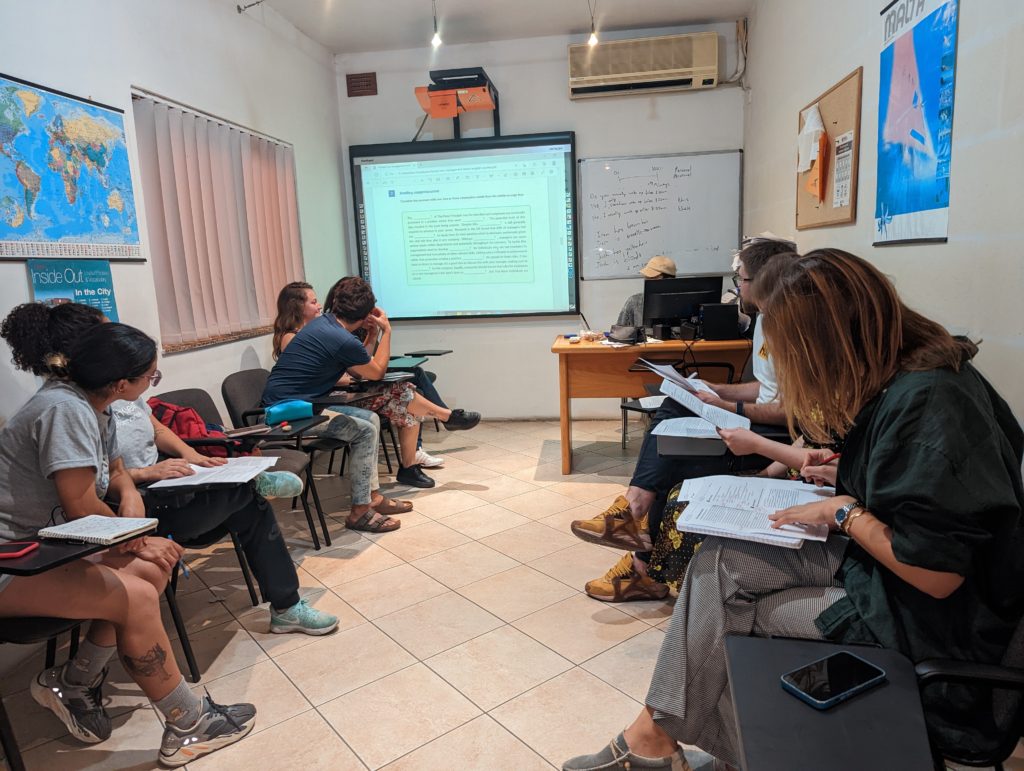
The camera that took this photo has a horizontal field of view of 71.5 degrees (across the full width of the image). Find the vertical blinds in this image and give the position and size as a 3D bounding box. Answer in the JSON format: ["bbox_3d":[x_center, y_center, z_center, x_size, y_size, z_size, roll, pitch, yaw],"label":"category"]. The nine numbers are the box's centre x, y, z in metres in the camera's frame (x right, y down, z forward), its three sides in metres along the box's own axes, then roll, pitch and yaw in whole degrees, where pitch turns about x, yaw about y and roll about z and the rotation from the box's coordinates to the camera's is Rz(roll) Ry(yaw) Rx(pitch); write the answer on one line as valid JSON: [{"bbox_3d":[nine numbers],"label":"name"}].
[{"bbox_3d":[-1.490,-0.850,3.901,0.090,1.076,1.570,-1,10,8],"label":"vertical blinds"}]

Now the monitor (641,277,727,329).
[{"bbox_3d":[1.026,-0.462,4.247,0.470,0.360,0.160,-1,10,8],"label":"monitor"}]

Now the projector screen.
[{"bbox_3d":[-0.355,-1.166,5.345,1.696,1.310,0.080,-1,10,8],"label":"projector screen"}]

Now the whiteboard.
[{"bbox_3d":[1.089,-1.240,5.225,1.160,0.860,0.025,-1,10,8],"label":"whiteboard"}]

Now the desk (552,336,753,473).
[{"bbox_3d":[0.882,0.098,4.307,1.220,0.755,0.660,-1,10,8],"label":"desk"}]

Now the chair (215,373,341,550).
[{"bbox_3d":[-0.906,0.302,3.422,0.640,0.800,0.570,-1,10,8],"label":"chair"}]

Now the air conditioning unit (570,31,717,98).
[{"bbox_3d":[0.917,-2.238,4.984,1.028,0.325,0.200,-1,10,8],"label":"air conditioning unit"}]

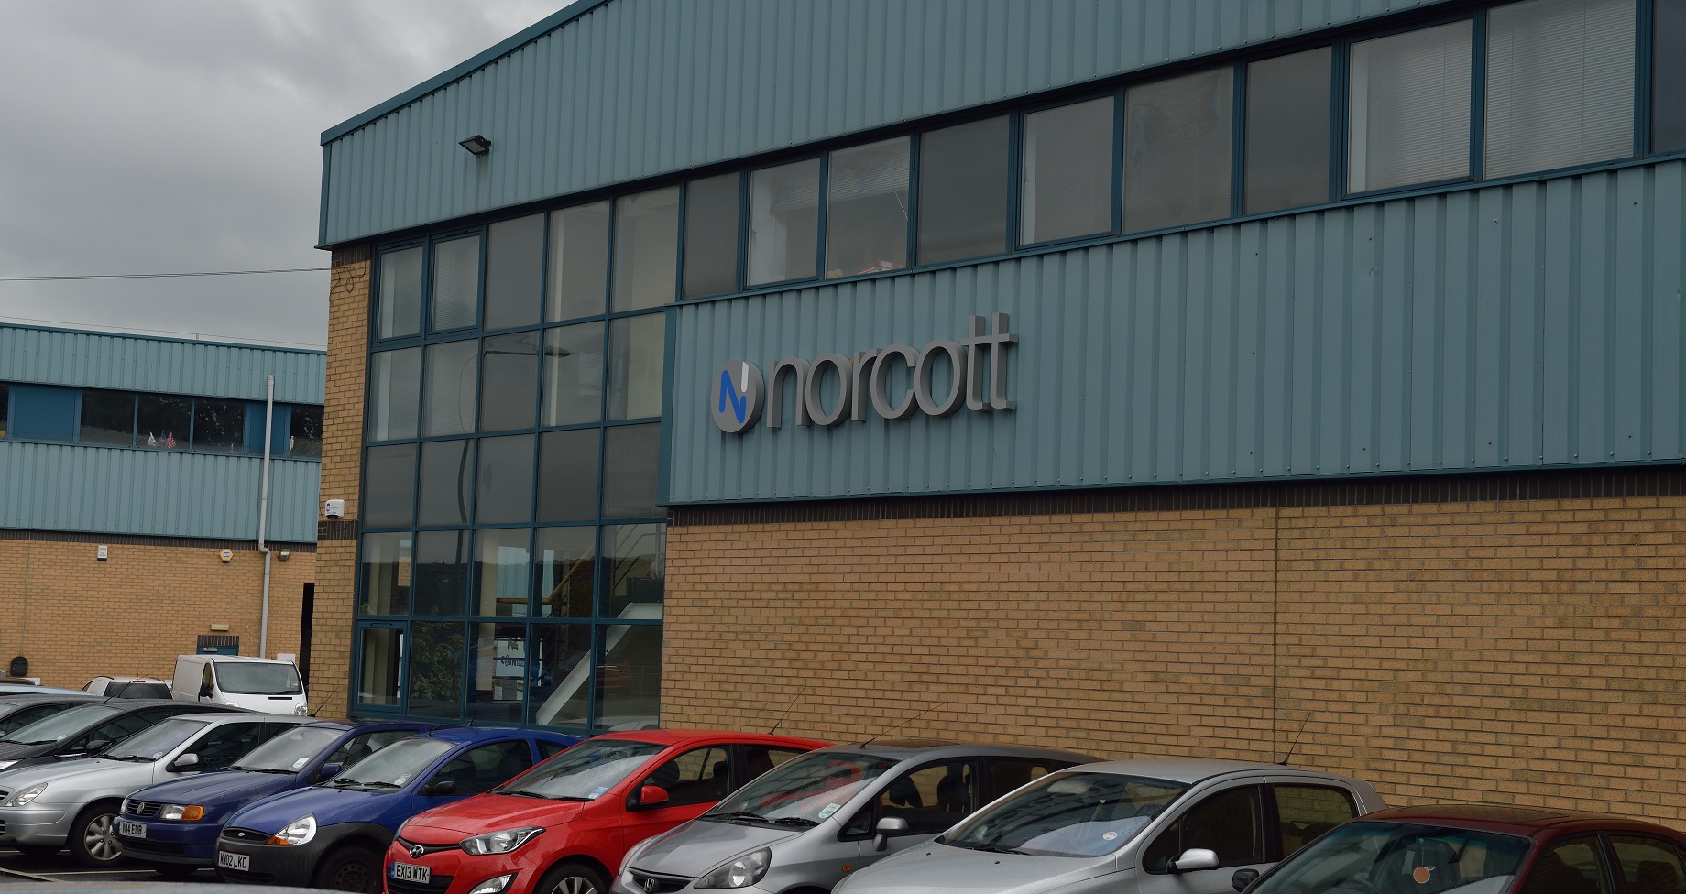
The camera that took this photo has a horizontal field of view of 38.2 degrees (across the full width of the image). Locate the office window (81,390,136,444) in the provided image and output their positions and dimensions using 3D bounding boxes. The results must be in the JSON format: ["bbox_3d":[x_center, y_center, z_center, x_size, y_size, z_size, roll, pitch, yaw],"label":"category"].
[{"bbox_3d":[-16.313,-0.640,54.029,1.090,1.167,0.100,4,-5,-27],"label":"office window"}]

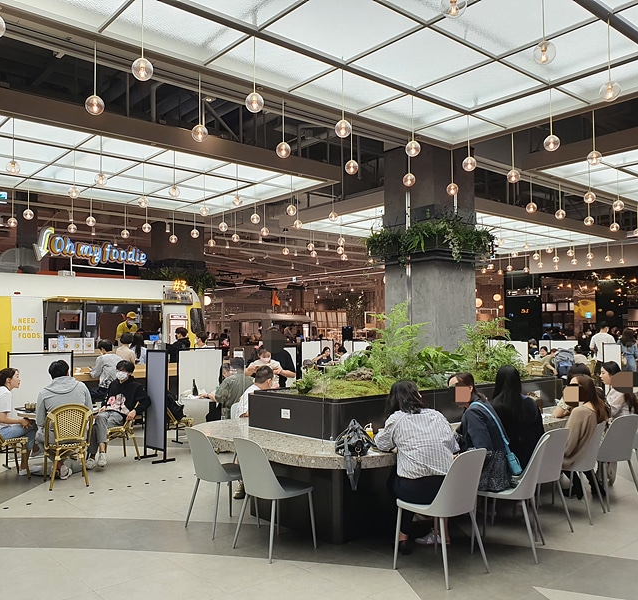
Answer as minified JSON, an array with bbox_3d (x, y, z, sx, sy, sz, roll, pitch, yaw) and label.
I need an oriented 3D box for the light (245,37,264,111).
[{"bbox_3d":[-0.535,-1.894,5.045,0.155,0.648,0.155,0,-3,0],"label":"light"}]

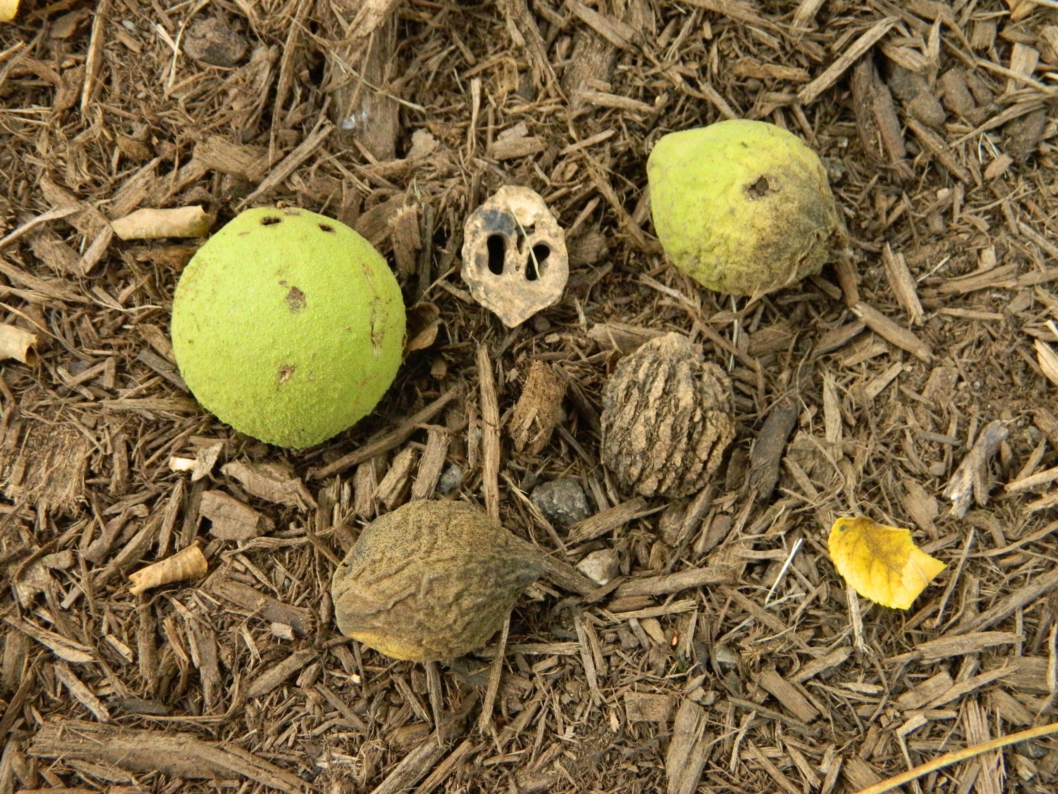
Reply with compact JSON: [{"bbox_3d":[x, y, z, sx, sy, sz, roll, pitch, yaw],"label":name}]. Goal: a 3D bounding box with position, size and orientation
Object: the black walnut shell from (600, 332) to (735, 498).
[{"bbox_3d":[0.035,0.004,0.354,0.032,0.032,0.041,6,70,2],"label":"black walnut shell"}]

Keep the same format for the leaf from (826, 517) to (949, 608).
[{"bbox_3d":[0.085,0.038,0.350,0.021,0.006,0.026,-42,75,-14],"label":"leaf"}]

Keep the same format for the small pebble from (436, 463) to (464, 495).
[{"bbox_3d":[-0.020,0.021,0.360,0.005,0.006,0.008,12,70,4],"label":"small pebble"}]

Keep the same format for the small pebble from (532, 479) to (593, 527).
[{"bbox_3d":[0.008,0.026,0.357,0.015,0.011,0.012,13,71,5],"label":"small pebble"}]

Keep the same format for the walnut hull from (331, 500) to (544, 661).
[{"bbox_3d":[-0.021,0.043,0.337,0.050,0.036,0.037,-8,70,-3],"label":"walnut hull"}]

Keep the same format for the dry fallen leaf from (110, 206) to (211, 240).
[{"bbox_3d":[-0.098,-0.046,0.382,0.026,0.009,0.009,-2,70,-1],"label":"dry fallen leaf"}]

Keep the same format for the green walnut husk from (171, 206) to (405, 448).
[{"bbox_3d":[-0.059,-0.017,0.349,0.057,0.057,0.057,0,70,0],"label":"green walnut husk"}]

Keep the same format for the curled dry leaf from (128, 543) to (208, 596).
[{"bbox_3d":[-0.088,0.042,0.349,0.019,0.007,0.007,-21,71,-7],"label":"curled dry leaf"}]

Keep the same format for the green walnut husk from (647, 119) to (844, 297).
[{"bbox_3d":[0.056,-0.049,0.368,0.051,0.043,0.045,16,71,6],"label":"green walnut husk"}]

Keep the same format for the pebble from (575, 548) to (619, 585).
[{"bbox_3d":[0.018,0.041,0.352,0.010,0.008,0.008,-34,73,-11],"label":"pebble"}]

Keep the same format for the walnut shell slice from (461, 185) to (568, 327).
[{"bbox_3d":[-0.004,-0.037,0.376,0.028,0.014,0.038,3,70,1],"label":"walnut shell slice"}]

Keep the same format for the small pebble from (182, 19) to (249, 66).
[{"bbox_3d":[-0.088,-0.099,0.402,0.018,0.012,0.014,11,70,4],"label":"small pebble"}]

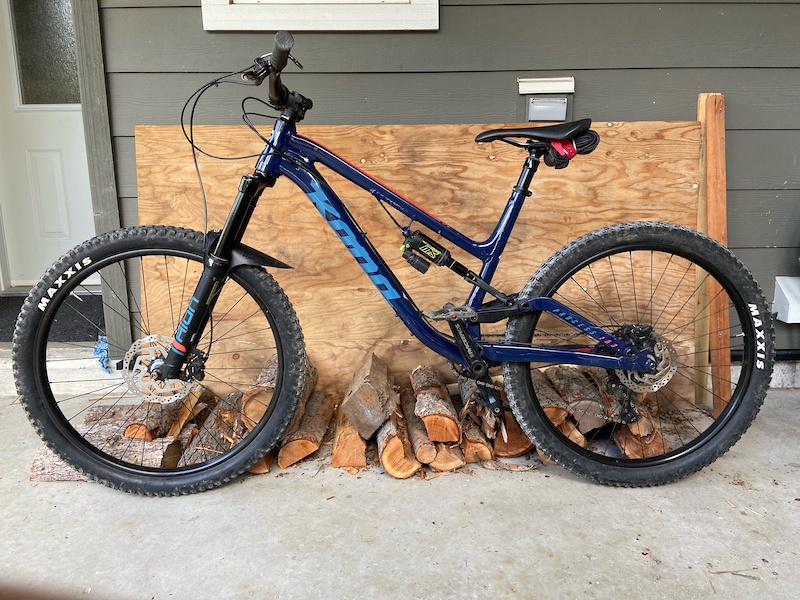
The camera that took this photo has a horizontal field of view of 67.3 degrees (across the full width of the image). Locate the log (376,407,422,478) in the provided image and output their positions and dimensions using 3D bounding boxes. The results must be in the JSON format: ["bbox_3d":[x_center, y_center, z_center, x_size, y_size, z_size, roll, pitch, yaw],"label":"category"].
[{"bbox_3d":[-0.018,0.403,1.879,0.115,0.122,0.400,-2,12,-7],"label":"log"}]

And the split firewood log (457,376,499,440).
[{"bbox_3d":[0.230,0.317,1.897,0.088,0.095,0.320,-1,11,-2],"label":"split firewood log"}]

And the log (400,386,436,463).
[{"bbox_3d":[0.058,0.392,1.923,0.058,0.058,0.400,-2,15,-6],"label":"log"}]

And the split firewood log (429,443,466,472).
[{"bbox_3d":[0.117,0.403,1.868,0.100,0.075,0.380,-2,12,-5],"label":"split firewood log"}]

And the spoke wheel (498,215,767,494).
[{"bbox_3d":[0.622,0.149,1.561,0.703,0.703,0.062,-1,8,-2],"label":"spoke wheel"}]

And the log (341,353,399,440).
[{"bbox_3d":[-0.088,0.295,1.919,0.140,0.160,0.360,0,9,1],"label":"log"}]

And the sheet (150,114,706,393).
[{"bbox_3d":[0.071,-0.120,2.200,2.014,1.026,0.018,0,6,0],"label":"sheet"}]

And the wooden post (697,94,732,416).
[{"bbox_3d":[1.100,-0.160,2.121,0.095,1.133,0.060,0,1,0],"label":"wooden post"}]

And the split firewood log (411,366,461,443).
[{"bbox_3d":[0.108,0.325,1.926,0.115,0.090,0.400,-1,13,-3],"label":"split firewood log"}]

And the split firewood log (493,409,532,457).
[{"bbox_3d":[0.348,0.367,1.993,0.140,0.142,0.380,0,12,0],"label":"split firewood log"}]

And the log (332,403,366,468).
[{"bbox_3d":[-0.131,0.388,1.899,0.098,0.095,0.380,0,12,4],"label":"log"}]

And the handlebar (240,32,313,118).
[{"bbox_3d":[-0.281,-0.516,1.487,0.150,0.105,0.790,-2,9,-8],"label":"handlebar"}]

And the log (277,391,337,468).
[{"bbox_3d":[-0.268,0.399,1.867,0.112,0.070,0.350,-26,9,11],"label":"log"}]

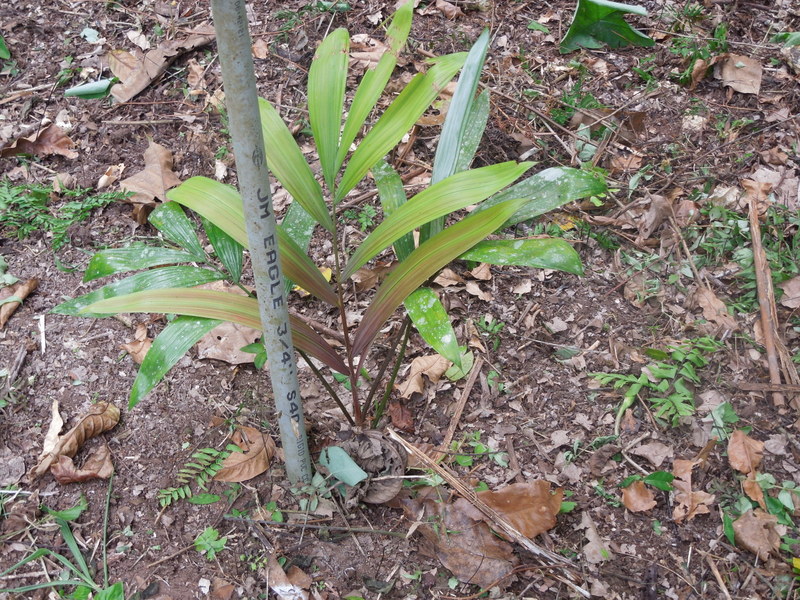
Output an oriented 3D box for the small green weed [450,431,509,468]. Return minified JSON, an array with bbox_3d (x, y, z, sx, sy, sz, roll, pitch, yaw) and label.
[{"bbox_3d":[0.088,0.165,1.560,0.064,0.022,0.044,-1,43,3],"label":"small green weed"}]

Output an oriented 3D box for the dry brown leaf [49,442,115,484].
[{"bbox_3d":[-0.348,0.180,1.546,0.067,0.027,0.045,-3,43,0],"label":"dry brown leaf"}]

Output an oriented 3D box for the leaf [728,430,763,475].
[{"bbox_3d":[0.378,0.167,1.541,0.037,0.018,0.049,18,47,22],"label":"leaf"}]

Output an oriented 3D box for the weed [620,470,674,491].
[{"bbox_3d":[0.265,0.198,1.514,0.059,0.025,0.026,1,49,3],"label":"weed"}]

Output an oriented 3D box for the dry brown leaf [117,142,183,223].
[{"bbox_3d":[-0.321,-0.157,1.841,0.077,0.040,0.129,14,51,14],"label":"dry brown leaf"}]

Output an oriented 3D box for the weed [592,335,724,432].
[{"bbox_3d":[0.289,0.094,1.583,0.143,0.048,0.105,-3,43,0],"label":"weed"}]

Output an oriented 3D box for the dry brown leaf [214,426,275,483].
[{"bbox_3d":[-0.167,0.172,1.555,0.055,0.022,0.077,9,49,10],"label":"dry brown leaf"}]

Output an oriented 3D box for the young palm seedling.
[{"bbox_3d":[-0.067,-0.081,1.482,0.600,0.480,0.360,-3,43,0],"label":"young palm seedling"}]

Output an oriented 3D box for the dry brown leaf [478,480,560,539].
[{"bbox_3d":[0.133,0.223,1.499,0.091,0.022,0.068,-9,49,-6],"label":"dry brown leaf"}]

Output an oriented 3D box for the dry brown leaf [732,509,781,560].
[{"bbox_3d":[0.365,0.240,1.443,0.050,0.020,0.052,-3,43,0],"label":"dry brown leaf"}]

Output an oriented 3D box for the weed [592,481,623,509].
[{"bbox_3d":[0.220,0.206,1.491,0.032,0.016,0.030,-3,43,0],"label":"weed"}]

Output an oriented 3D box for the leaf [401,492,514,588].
[{"bbox_3d":[0.057,0.247,1.471,0.074,0.025,0.133,-28,48,-24],"label":"leaf"}]

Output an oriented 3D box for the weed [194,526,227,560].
[{"bbox_3d":[-0.199,0.256,1.485,0.028,0.015,0.029,25,50,27],"label":"weed"}]

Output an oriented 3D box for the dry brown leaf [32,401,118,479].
[{"bbox_3d":[-0.360,0.157,1.564,0.072,0.035,0.120,29,52,30],"label":"dry brown leaf"}]

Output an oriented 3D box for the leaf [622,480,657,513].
[{"bbox_3d":[0.253,0.207,1.487,0.036,0.016,0.034,-3,43,0],"label":"leaf"}]

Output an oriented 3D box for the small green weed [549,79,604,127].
[{"bbox_3d":[0.235,-0.270,1.923,0.076,0.035,0.054,-30,54,-22],"label":"small green weed"}]

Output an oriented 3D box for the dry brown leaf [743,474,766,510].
[{"bbox_3d":[0.378,0.205,1.504,0.018,0.012,0.050,-7,43,-4],"label":"dry brown leaf"}]

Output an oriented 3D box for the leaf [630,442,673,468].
[{"bbox_3d":[0.279,0.167,1.552,0.043,0.012,0.029,23,49,26],"label":"leaf"}]

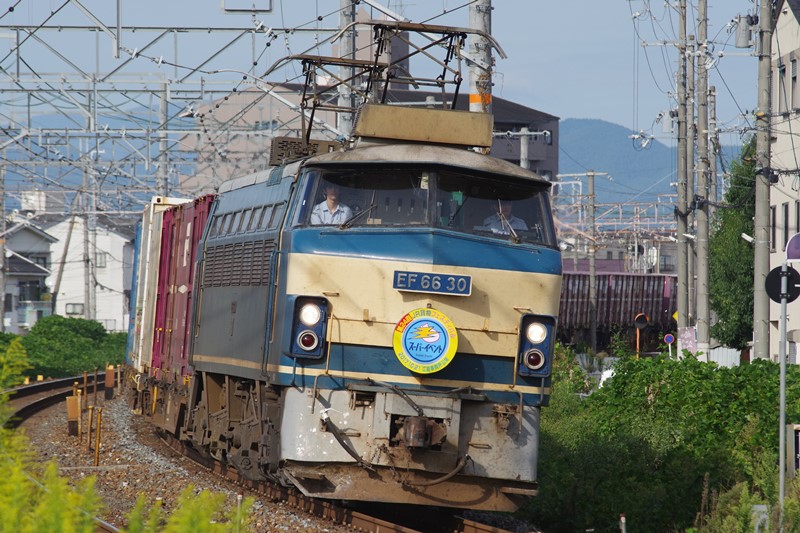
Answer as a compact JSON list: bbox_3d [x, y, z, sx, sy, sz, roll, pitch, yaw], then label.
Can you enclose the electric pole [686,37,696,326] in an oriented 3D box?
[{"bbox_3d":[10.066,-2.036,230.000,0.310,12.000,0.310,0,0,0],"label":"electric pole"}]

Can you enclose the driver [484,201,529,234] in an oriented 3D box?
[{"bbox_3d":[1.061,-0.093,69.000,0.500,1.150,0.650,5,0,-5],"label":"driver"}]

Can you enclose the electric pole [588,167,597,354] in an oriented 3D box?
[{"bbox_3d":[8.687,-0.180,300.000,0.290,8.300,0.290,-1,0,0],"label":"electric pole"}]

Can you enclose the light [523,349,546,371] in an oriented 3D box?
[{"bbox_3d":[1.365,0.940,67.400,0.220,0.215,0.120,5,0,-5],"label":"light"}]

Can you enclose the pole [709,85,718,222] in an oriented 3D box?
[{"bbox_3d":[12.457,-1.511,265.000,0.310,11.300,0.310,0,0,0],"label":"pole"}]

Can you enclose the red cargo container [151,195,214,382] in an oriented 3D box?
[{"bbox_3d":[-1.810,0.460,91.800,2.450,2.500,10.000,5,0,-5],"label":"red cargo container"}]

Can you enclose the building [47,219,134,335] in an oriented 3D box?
[{"bbox_3d":[-19.050,0.770,400.000,6.200,7.600,8.000,0,0,-2],"label":"building"}]

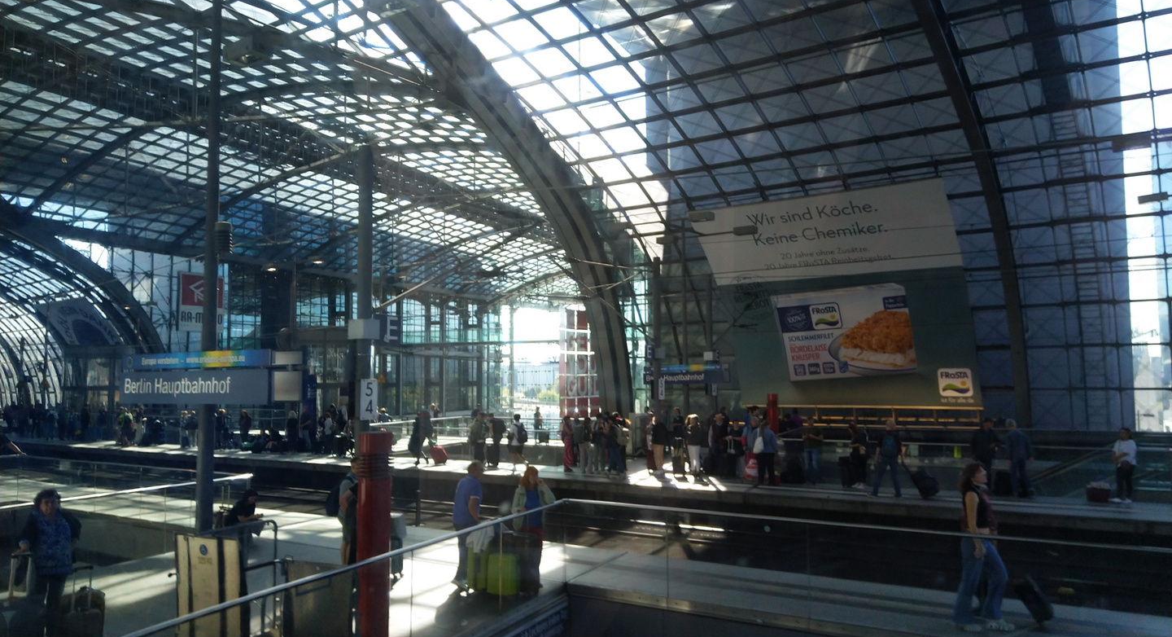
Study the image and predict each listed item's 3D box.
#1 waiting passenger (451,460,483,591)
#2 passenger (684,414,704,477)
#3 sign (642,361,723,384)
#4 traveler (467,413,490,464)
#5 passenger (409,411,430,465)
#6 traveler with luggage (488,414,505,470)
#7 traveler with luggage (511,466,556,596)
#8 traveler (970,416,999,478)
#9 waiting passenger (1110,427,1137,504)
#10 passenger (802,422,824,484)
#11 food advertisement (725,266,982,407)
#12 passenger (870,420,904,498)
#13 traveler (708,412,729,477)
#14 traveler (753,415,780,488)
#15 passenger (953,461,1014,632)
[{"bbox_3d":[-1.605,2.777,11.479,0.480,1.689,0.480,0,-4,-10],"label":"waiting passenger"},{"bbox_3d":[3.106,3.643,24.435,0.500,1.726,0.380,1,-4,-22],"label":"passenger"},{"bbox_3d":[3.243,1.874,28.453,2.904,0.652,0.200,-3,-5,31],"label":"sign"},{"bbox_3d":[-3.448,3.869,27.028,0.620,1.718,0.480,0,-4,-5],"label":"traveler"},{"bbox_3d":[-5.538,3.974,28.163,0.680,1.694,0.520,-2,-4,22],"label":"passenger"},{"bbox_3d":[-2.817,3.854,26.853,0.560,1.715,0.460,-1,-4,10],"label":"traveler with luggage"},{"bbox_3d":[-0.723,2.817,11.371,0.580,1.661,0.400,1,-4,-20],"label":"traveler with luggage"},{"bbox_3d":[9.592,3.285,20.303,0.620,1.822,0.420,2,-5,-26],"label":"traveler"},{"bbox_3d":[11.876,3.252,18.756,0.420,1.632,0.520,3,-5,-41],"label":"waiting passenger"},{"bbox_3d":[6.016,3.511,22.557,0.580,1.748,0.400,-2,-4,17],"label":"passenger"},{"bbox_3d":[9.986,0.986,32.825,9.187,5.618,0.200,-3,23,31],"label":"food advertisement"},{"bbox_3d":[7.047,3.276,19.877,0.660,1.769,0.520,-1,-4,5],"label":"passenger"},{"bbox_3d":[3.841,3.634,24.582,0.580,1.755,0.400,0,-4,2],"label":"traveler"},{"bbox_3d":[4.735,3.500,22.258,0.600,1.748,0.380,1,-4,-14],"label":"traveler"},{"bbox_3d":[4.371,2.488,9.352,0.620,1.782,0.460,-2,-4,26],"label":"passenger"}]

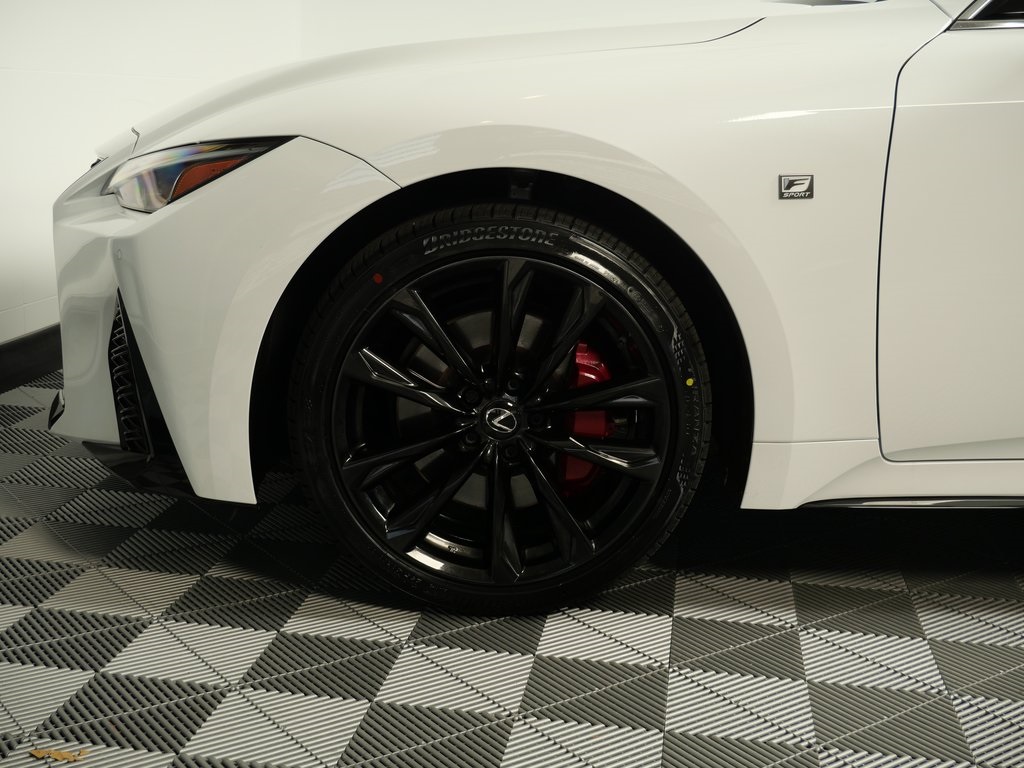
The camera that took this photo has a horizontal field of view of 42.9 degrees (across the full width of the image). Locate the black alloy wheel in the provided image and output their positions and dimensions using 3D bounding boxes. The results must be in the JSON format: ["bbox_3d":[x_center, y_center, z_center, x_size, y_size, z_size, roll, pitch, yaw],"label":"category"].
[{"bbox_3d":[-0.020,0.033,2.108,0.668,0.666,0.240,2,12,-3],"label":"black alloy wheel"}]

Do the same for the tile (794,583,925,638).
[{"bbox_3d":[0.575,0.388,2.179,0.200,0.018,0.200,4,13,8],"label":"tile"}]

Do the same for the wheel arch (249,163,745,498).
[{"bbox_3d":[-0.013,-0.084,2.071,0.779,0.524,0.200,1,13,-4],"label":"wheel arch"}]

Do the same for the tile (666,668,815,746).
[{"bbox_3d":[0.317,0.458,1.821,0.200,0.018,0.200,4,13,8],"label":"tile"}]

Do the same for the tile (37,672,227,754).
[{"bbox_3d":[-0.503,0.448,1.740,0.200,0.018,0.200,4,13,8],"label":"tile"}]

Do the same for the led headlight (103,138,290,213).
[{"bbox_3d":[-0.516,-0.348,2.119,0.380,0.145,0.270,2,12,-3],"label":"led headlight"}]

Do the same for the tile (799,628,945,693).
[{"bbox_3d":[0.545,0.429,1.986,0.200,0.018,0.200,4,13,8],"label":"tile"}]

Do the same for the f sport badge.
[{"bbox_3d":[0.433,-0.300,1.982,0.053,0.037,0.006,1,13,-6],"label":"f sport badge"}]

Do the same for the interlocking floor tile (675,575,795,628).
[{"bbox_3d":[0.377,0.374,2.207,0.200,0.018,0.200,4,13,8],"label":"interlocking floor tile"}]

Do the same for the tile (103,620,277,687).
[{"bbox_3d":[-0.473,0.406,1.932,0.200,0.018,0.200,4,13,8],"label":"tile"}]

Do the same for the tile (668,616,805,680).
[{"bbox_3d":[0.347,0.417,2.018,0.200,0.018,0.200,4,13,8],"label":"tile"}]

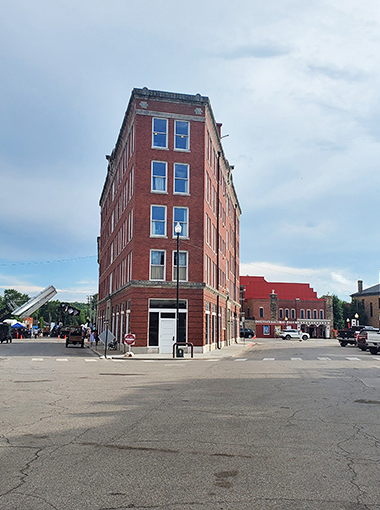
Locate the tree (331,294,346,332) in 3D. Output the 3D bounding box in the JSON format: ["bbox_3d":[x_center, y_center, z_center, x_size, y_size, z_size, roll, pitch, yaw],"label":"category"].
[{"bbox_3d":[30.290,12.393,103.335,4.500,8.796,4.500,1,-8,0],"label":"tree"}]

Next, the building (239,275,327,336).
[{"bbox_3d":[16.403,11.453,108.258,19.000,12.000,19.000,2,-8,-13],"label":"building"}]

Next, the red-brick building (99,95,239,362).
[{"bbox_3d":[0.393,0.133,46.908,17.338,16.238,30.598,2,-8,-10],"label":"red-brick building"}]

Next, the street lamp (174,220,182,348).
[{"bbox_3d":[-0.682,1.843,28.632,0.440,7.476,0.440,1,-8,0],"label":"street lamp"}]

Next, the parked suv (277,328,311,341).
[{"bbox_3d":[16.078,12.360,79.067,4.750,1.740,1.920,2,-8,-10],"label":"parked suv"}]

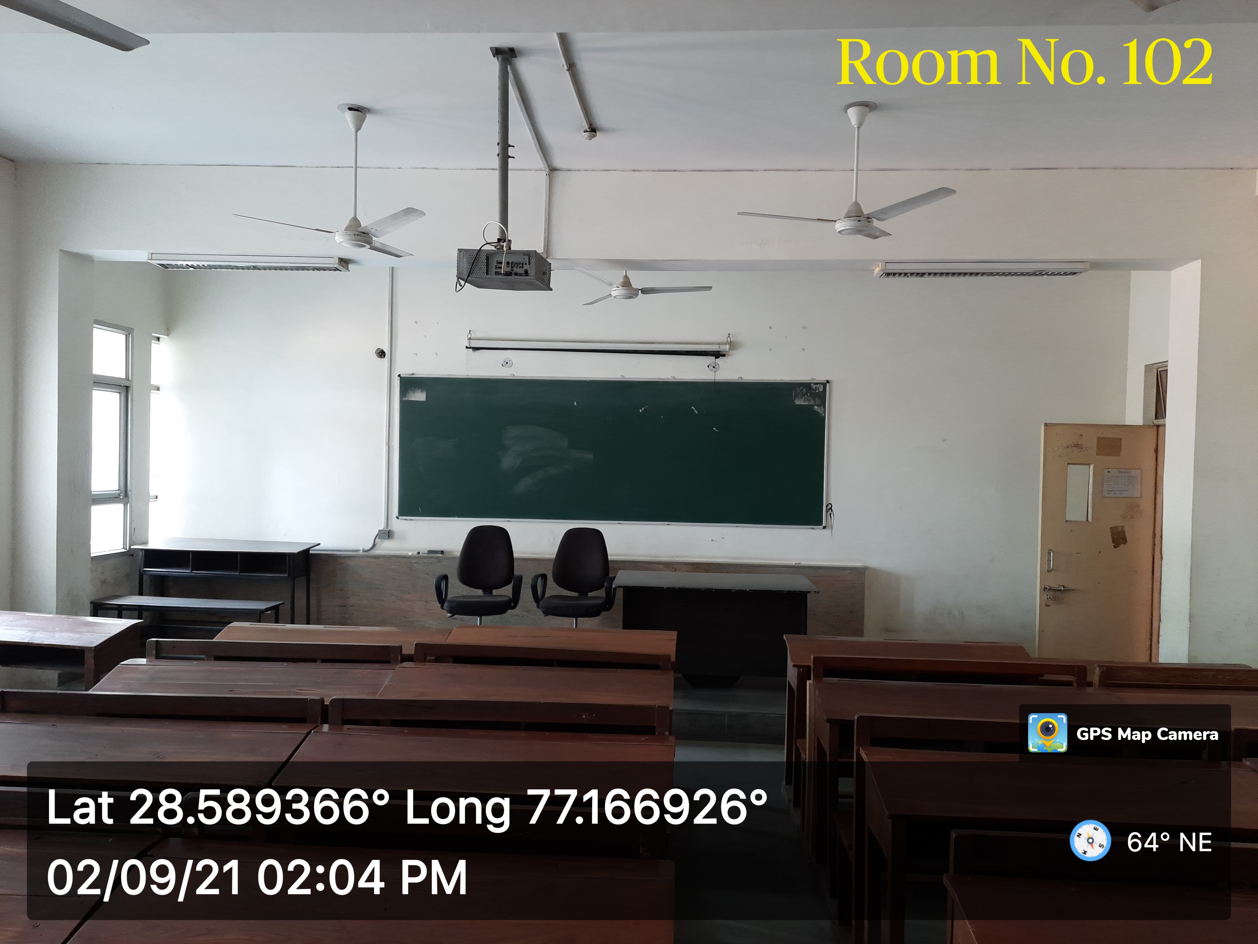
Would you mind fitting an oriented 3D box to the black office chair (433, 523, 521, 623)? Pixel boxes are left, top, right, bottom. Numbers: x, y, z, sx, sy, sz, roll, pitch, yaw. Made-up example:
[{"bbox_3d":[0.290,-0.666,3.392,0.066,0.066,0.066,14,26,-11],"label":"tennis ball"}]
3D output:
[{"bbox_3d":[-1.050,0.899,6.289,0.630,1.030,0.620,1,0,3],"label":"black office chair"}]

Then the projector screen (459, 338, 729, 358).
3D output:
[{"bbox_3d":[-0.261,-1.034,7.265,2.210,0.125,0.100,1,1,3],"label":"projector screen"}]

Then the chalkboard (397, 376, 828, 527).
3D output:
[{"bbox_3d":[-0.161,-0.180,7.377,3.650,1.220,0.035,1,0,3],"label":"chalkboard"}]

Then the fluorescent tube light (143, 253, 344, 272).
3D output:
[{"bbox_3d":[-2.518,-1.379,5.795,1.270,0.060,0.230,1,0,3],"label":"fluorescent tube light"}]

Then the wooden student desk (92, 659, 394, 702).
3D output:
[{"bbox_3d":[-1.555,1.209,3.499,1.120,0.790,0.400,1,0,3],"label":"wooden student desk"}]

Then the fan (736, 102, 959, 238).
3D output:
[{"bbox_3d":[1.076,-1.517,4.392,1.040,0.670,1.120,1,1,3],"label":"fan"}]

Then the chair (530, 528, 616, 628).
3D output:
[{"bbox_3d":[-0.415,0.935,6.641,0.650,0.990,0.640,1,1,3],"label":"chair"}]

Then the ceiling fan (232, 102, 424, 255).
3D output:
[{"bbox_3d":[-1.465,-1.574,4.652,1.170,0.730,1.170,1,0,3],"label":"ceiling fan"}]

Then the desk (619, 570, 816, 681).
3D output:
[{"bbox_3d":[0.573,1.102,6.020,1.319,0.700,0.850,1,0,3],"label":"desk"}]

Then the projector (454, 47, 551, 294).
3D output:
[{"bbox_3d":[-0.563,-1.379,3.991,0.360,1.070,0.340,1,0,7],"label":"projector"}]

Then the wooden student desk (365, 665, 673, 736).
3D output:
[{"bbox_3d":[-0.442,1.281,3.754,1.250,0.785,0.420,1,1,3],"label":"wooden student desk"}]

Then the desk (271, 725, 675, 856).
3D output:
[{"bbox_3d":[-0.455,1.256,2.755,1.200,0.780,0.370,1,1,3],"label":"desk"}]

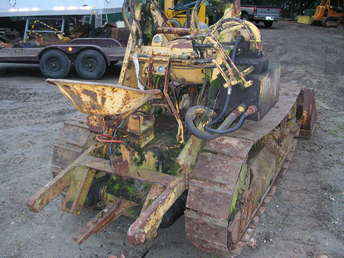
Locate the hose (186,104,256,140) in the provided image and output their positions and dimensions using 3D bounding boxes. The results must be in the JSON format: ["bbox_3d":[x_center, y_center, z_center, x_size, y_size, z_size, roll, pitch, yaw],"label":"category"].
[{"bbox_3d":[0.405,-0.073,3.055,0.580,0.230,0.320,-10,21,-26],"label":"hose"}]

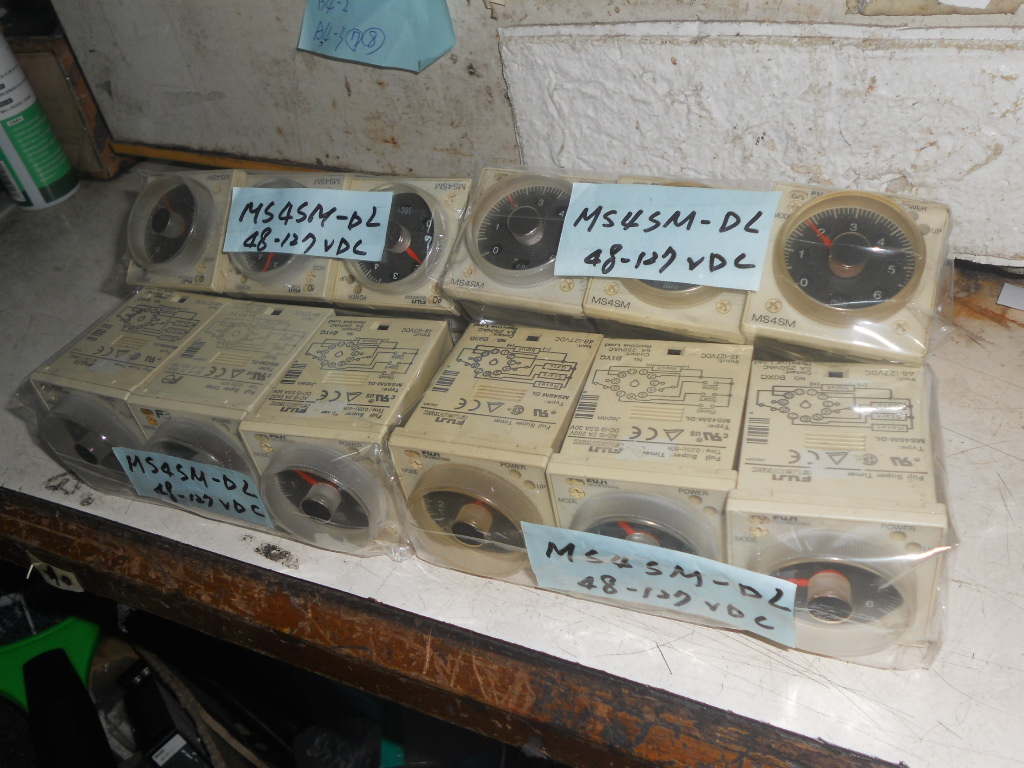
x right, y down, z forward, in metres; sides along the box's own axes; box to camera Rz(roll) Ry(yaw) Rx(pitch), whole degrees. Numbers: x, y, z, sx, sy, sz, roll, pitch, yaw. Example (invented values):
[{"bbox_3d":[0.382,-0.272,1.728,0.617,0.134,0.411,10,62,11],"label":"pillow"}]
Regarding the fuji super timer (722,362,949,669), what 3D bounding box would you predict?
[{"bbox_3d":[0.086,0.033,0.253,0.048,0.048,0.068,2,42,19],"label":"fuji super timer"}]

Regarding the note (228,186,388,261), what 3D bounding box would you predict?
[{"bbox_3d":[-0.077,-0.060,0.352,0.072,0.002,0.026,7,85,23],"label":"note"}]

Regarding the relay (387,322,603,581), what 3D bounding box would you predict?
[{"bbox_3d":[0.001,0.020,0.291,0.048,0.048,0.070,6,44,23],"label":"relay"}]

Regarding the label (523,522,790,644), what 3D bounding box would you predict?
[{"bbox_3d":[0.038,0.053,0.249,0.072,0.028,0.002,9,45,24],"label":"label"}]

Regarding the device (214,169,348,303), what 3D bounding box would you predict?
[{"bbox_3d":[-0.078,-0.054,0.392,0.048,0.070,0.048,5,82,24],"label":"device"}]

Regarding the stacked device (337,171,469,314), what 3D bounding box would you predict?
[{"bbox_3d":[-0.031,-0.046,0.364,0.048,0.074,0.048,4,82,20],"label":"stacked device"}]

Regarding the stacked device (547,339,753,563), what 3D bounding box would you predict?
[{"bbox_3d":[0.044,0.023,0.272,0.048,0.048,0.074,3,43,20],"label":"stacked device"}]

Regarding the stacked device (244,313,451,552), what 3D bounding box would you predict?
[{"bbox_3d":[-0.047,0.015,0.310,0.048,0.048,0.070,4,43,21],"label":"stacked device"}]

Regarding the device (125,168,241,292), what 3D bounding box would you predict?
[{"bbox_3d":[-0.119,-0.057,0.400,0.048,0.074,0.048,5,82,28],"label":"device"}]

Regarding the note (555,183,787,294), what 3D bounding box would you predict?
[{"bbox_3d":[0.045,-0.044,0.281,0.062,0.002,0.034,6,67,17],"label":"note"}]

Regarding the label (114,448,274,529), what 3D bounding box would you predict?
[{"bbox_3d":[-0.105,0.034,0.310,0.060,0.027,0.003,8,41,24],"label":"label"}]

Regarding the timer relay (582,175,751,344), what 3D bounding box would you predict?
[{"bbox_3d":[0.057,-0.029,0.307,0.048,0.074,0.048,10,72,21],"label":"timer relay"}]

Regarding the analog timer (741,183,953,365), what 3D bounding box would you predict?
[{"bbox_3d":[0.098,-0.021,0.287,0.048,0.074,0.048,11,68,16],"label":"analog timer"}]

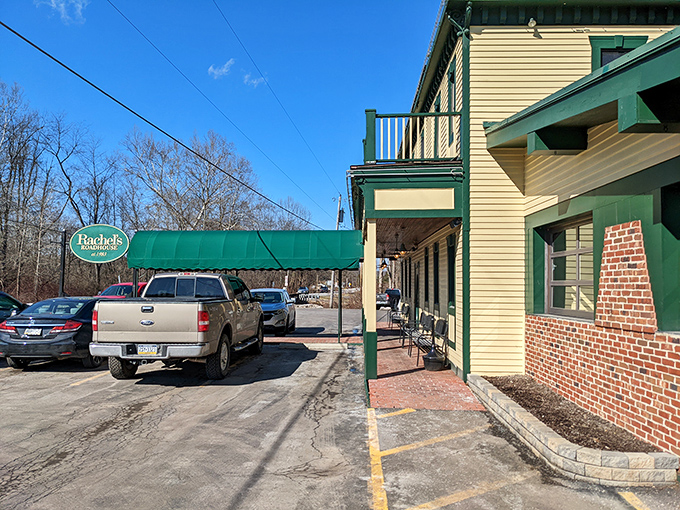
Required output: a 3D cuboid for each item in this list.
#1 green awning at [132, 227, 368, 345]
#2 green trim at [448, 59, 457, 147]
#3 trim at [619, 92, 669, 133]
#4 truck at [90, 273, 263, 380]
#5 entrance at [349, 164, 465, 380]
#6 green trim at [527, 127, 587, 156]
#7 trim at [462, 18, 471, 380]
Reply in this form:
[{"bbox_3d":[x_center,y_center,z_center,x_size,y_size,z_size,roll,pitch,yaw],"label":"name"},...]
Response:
[{"bbox_3d":[-2.600,0.860,15.500,6.500,3.150,1.800,0,-2,2],"label":"green awning"},{"bbox_3d":[2.320,-3.150,10.970,0.120,1.680,0.850,0,-3,1],"label":"green trim"},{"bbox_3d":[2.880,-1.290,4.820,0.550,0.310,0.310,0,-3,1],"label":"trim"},{"bbox_3d":[-3.020,1.440,11.600,2.050,1.970,5.700,0,-3,2],"label":"truck"},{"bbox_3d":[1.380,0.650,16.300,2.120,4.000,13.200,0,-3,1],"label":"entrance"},{"bbox_3d":[3.010,-1.570,7.360,0.730,0.290,0.300,0,-3,1],"label":"green trim"},{"bbox_3d":[2.355,-0.920,9.870,0.130,6.500,0.140,0,-3,1],"label":"trim"}]

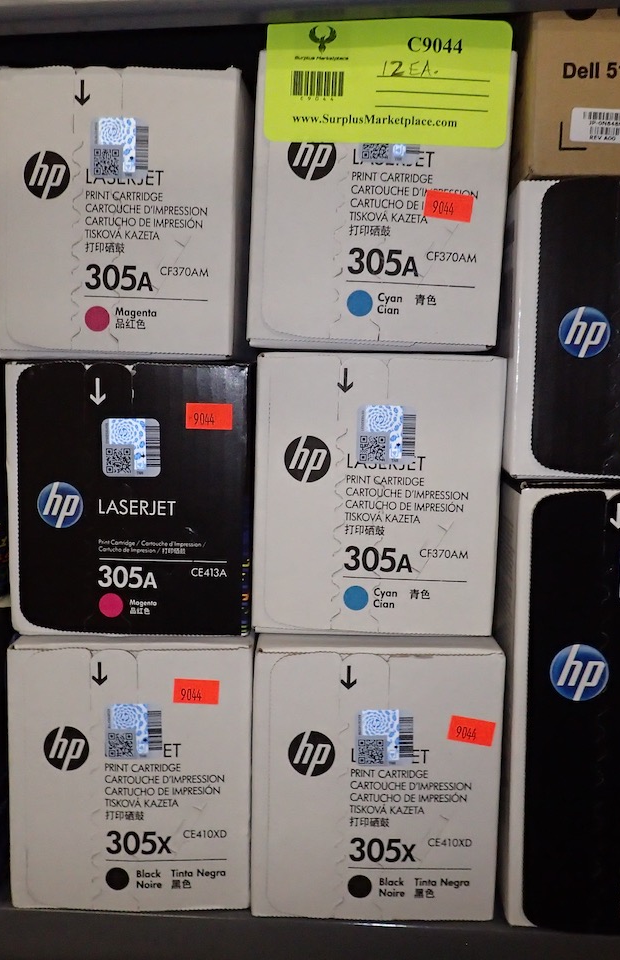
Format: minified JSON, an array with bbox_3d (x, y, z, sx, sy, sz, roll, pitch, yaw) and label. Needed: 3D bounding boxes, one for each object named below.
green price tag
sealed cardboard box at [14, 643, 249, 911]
[{"bbox_3d":[0.032,-0.165,0.384,0.102,0.051,0.001,2,5,4],"label":"green price tag"},{"bbox_3d":[-0.079,0.117,0.596,0.105,0.119,0.375,1,5,0],"label":"sealed cardboard box"}]

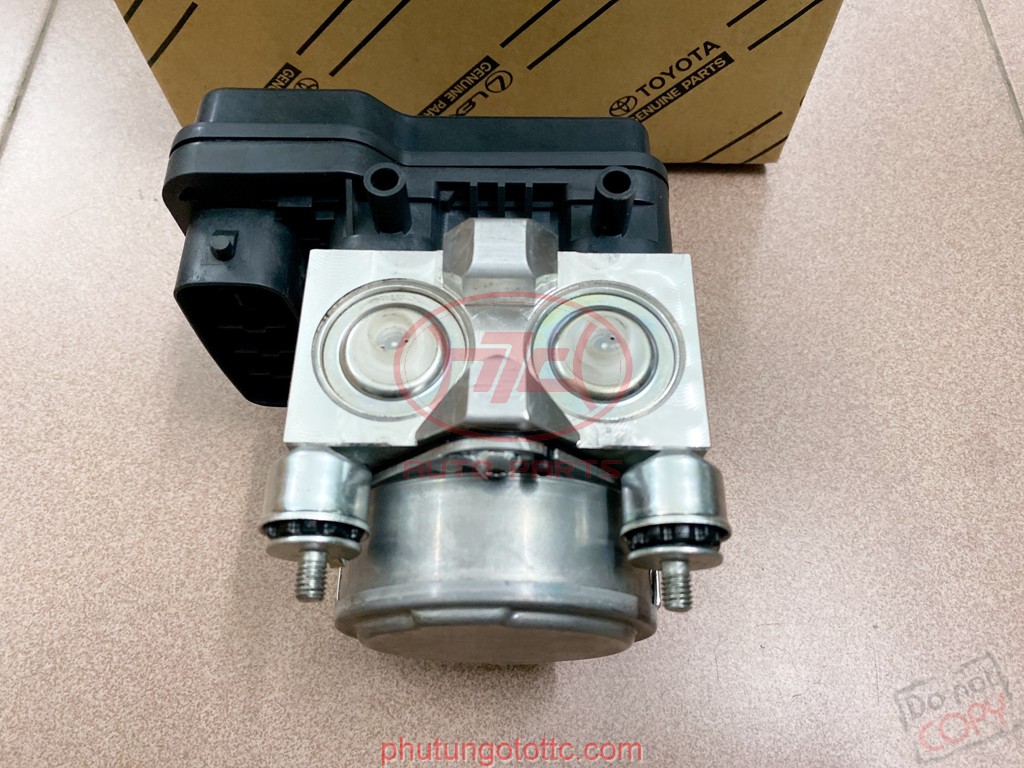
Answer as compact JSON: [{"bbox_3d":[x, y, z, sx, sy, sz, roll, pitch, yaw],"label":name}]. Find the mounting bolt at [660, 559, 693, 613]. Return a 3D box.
[{"bbox_3d":[0.034,0.042,0.160,0.006,0.006,0.010,1,66,0],"label":"mounting bolt"}]

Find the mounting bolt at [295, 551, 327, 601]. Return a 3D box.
[{"bbox_3d":[-0.041,0.040,0.160,0.006,0.006,0.009,1,66,0],"label":"mounting bolt"}]

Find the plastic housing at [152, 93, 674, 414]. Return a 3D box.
[{"bbox_3d":[-0.022,-0.032,0.212,0.121,0.085,0.050,0,65,1],"label":"plastic housing"}]

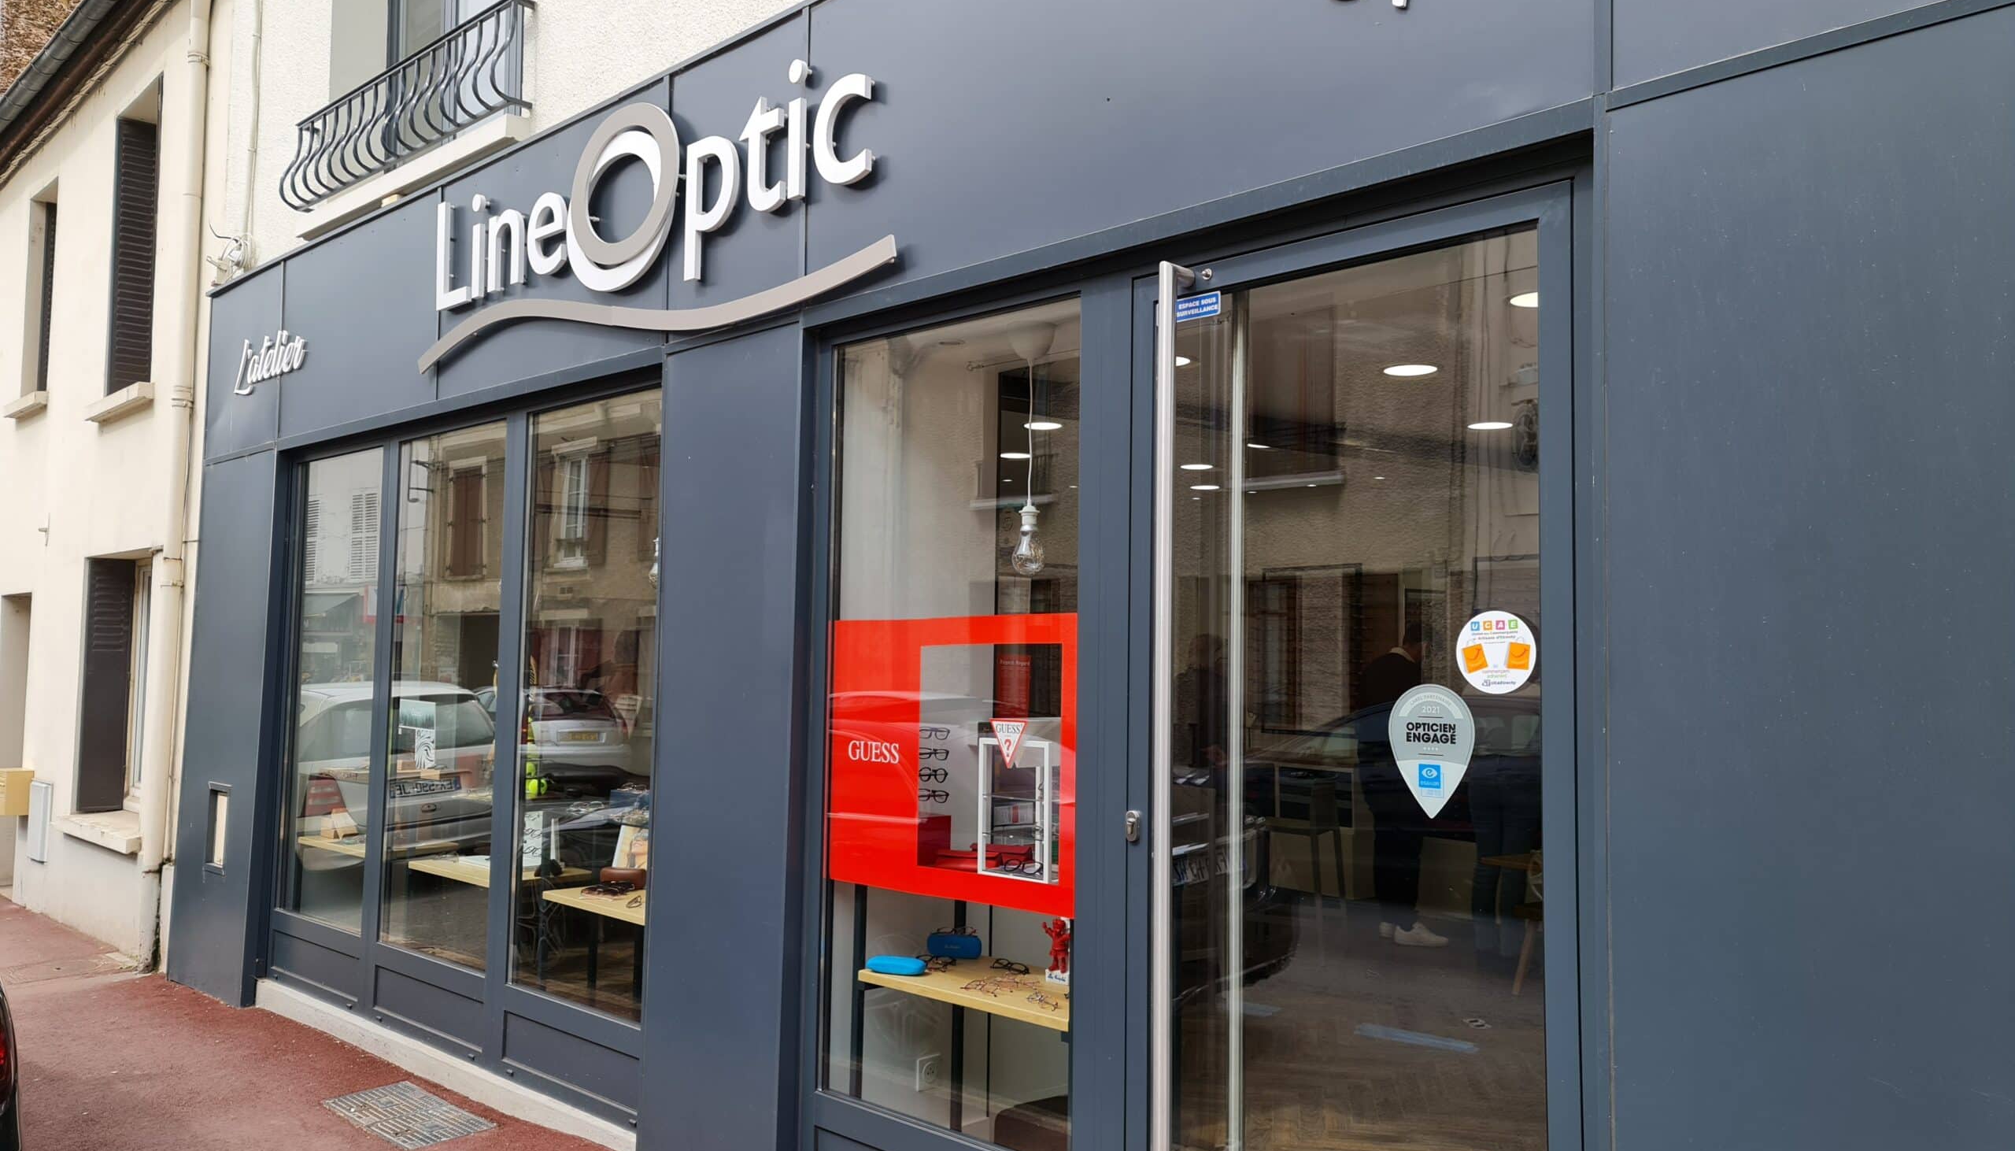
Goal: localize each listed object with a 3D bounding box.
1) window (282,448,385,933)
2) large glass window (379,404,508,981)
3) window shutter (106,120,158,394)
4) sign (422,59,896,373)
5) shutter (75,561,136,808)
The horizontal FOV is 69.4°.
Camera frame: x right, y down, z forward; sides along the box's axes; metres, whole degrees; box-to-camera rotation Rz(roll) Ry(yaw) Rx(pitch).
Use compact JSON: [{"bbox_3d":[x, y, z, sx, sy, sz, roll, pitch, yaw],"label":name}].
[{"bbox_3d":[-2.876,0.479,6.137,0.920,1.965,0.060,-3,-5,44],"label":"window"},{"bbox_3d":[-2.119,0.426,5.411,0.880,1.990,0.060,-3,-5,44],"label":"large glass window"},{"bbox_3d":[-5.298,-1.942,8.832,0.060,1.650,0.200,-3,-5,44],"label":"window shutter"},{"bbox_3d":[-1.204,-1.053,4.458,2.640,0.725,0.075,-3,-5,44],"label":"sign"},{"bbox_3d":[-5.452,0.660,8.805,0.060,1.530,0.240,-3,-5,44],"label":"shutter"}]

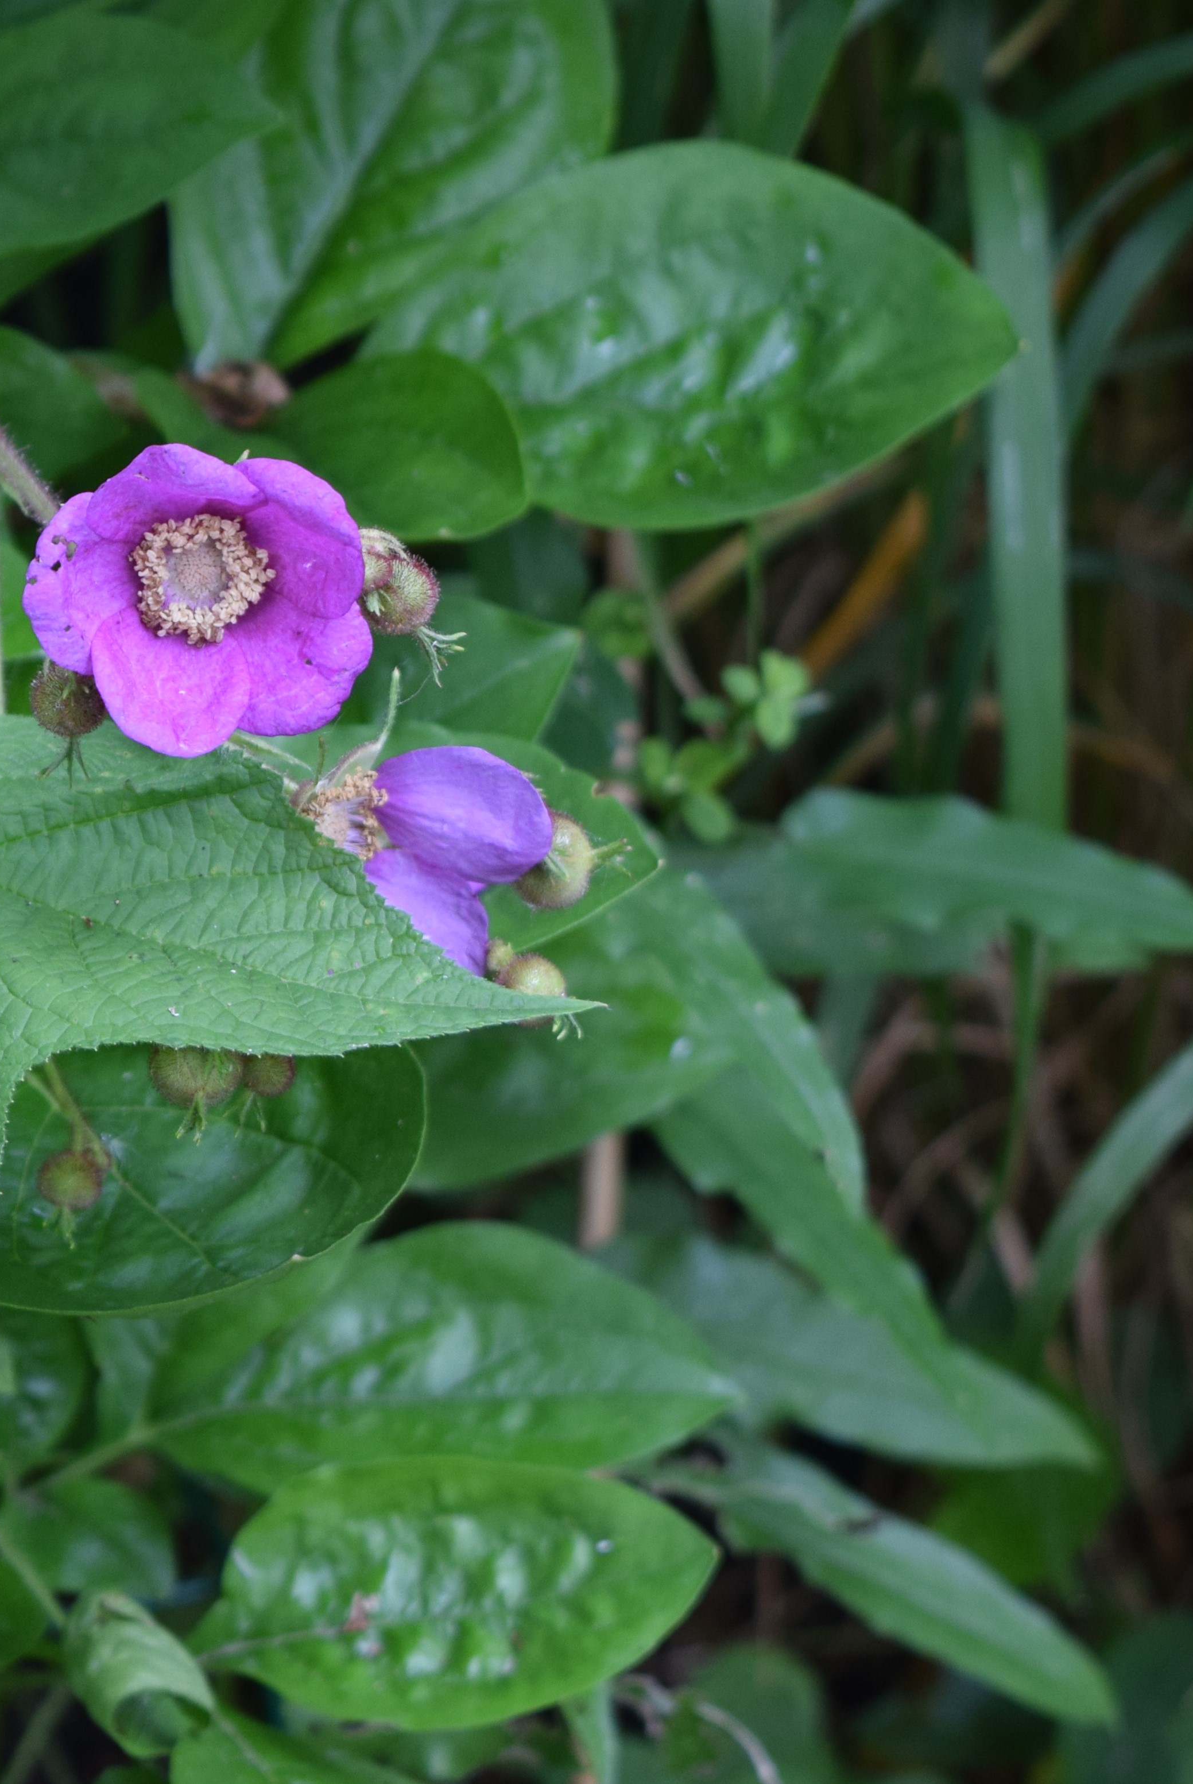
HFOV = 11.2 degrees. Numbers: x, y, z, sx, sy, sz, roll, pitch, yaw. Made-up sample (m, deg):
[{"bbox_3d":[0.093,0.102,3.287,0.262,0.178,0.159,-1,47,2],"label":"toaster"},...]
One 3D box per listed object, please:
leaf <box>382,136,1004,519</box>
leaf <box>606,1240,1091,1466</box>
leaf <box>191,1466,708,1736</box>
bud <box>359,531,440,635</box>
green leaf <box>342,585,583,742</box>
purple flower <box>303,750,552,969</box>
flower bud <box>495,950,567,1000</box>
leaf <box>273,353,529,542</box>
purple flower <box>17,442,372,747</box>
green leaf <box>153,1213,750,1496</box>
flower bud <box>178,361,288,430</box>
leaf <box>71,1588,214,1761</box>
[{"bbox_3d":[0.014,-0.083,0.910,0.096,0.015,0.054,-4,63,-2],"label":"leaf"},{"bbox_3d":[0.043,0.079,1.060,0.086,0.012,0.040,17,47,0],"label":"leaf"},{"bbox_3d":[-0.020,0.100,0.870,0.073,0.012,0.036,-9,60,-5],"label":"leaf"},{"bbox_3d":[-0.025,-0.039,0.765,0.011,0.013,0.011,0,22,0],"label":"bud"},{"bbox_3d":[-0.022,-0.032,0.890,0.050,0.009,0.034,-11,55,-15],"label":"green leaf"},{"bbox_3d":[-0.022,-0.004,0.790,0.031,0.030,0.024,-3,7,30],"label":"purple flower"},{"bbox_3d":[-0.008,0.012,0.820,0.009,0.009,0.009,0,23,0],"label":"flower bud"},{"bbox_3d":[-0.031,-0.068,0.930,0.046,0.009,0.036,9,53,3],"label":"leaf"},{"bbox_3d":[-0.049,-0.036,0.755,0.043,0.038,0.020,0,0,-2],"label":"purple flower"},{"bbox_3d":[-0.023,0.069,0.910,0.086,0.013,0.038,-3,57,-2],"label":"green leaf"},{"bbox_3d":[-0.057,-0.077,0.950,0.017,0.011,0.014,0,25,0],"label":"flower bud"},{"bbox_3d":[-0.069,0.118,0.920,0.018,0.019,0.027,-12,46,-25],"label":"leaf"}]

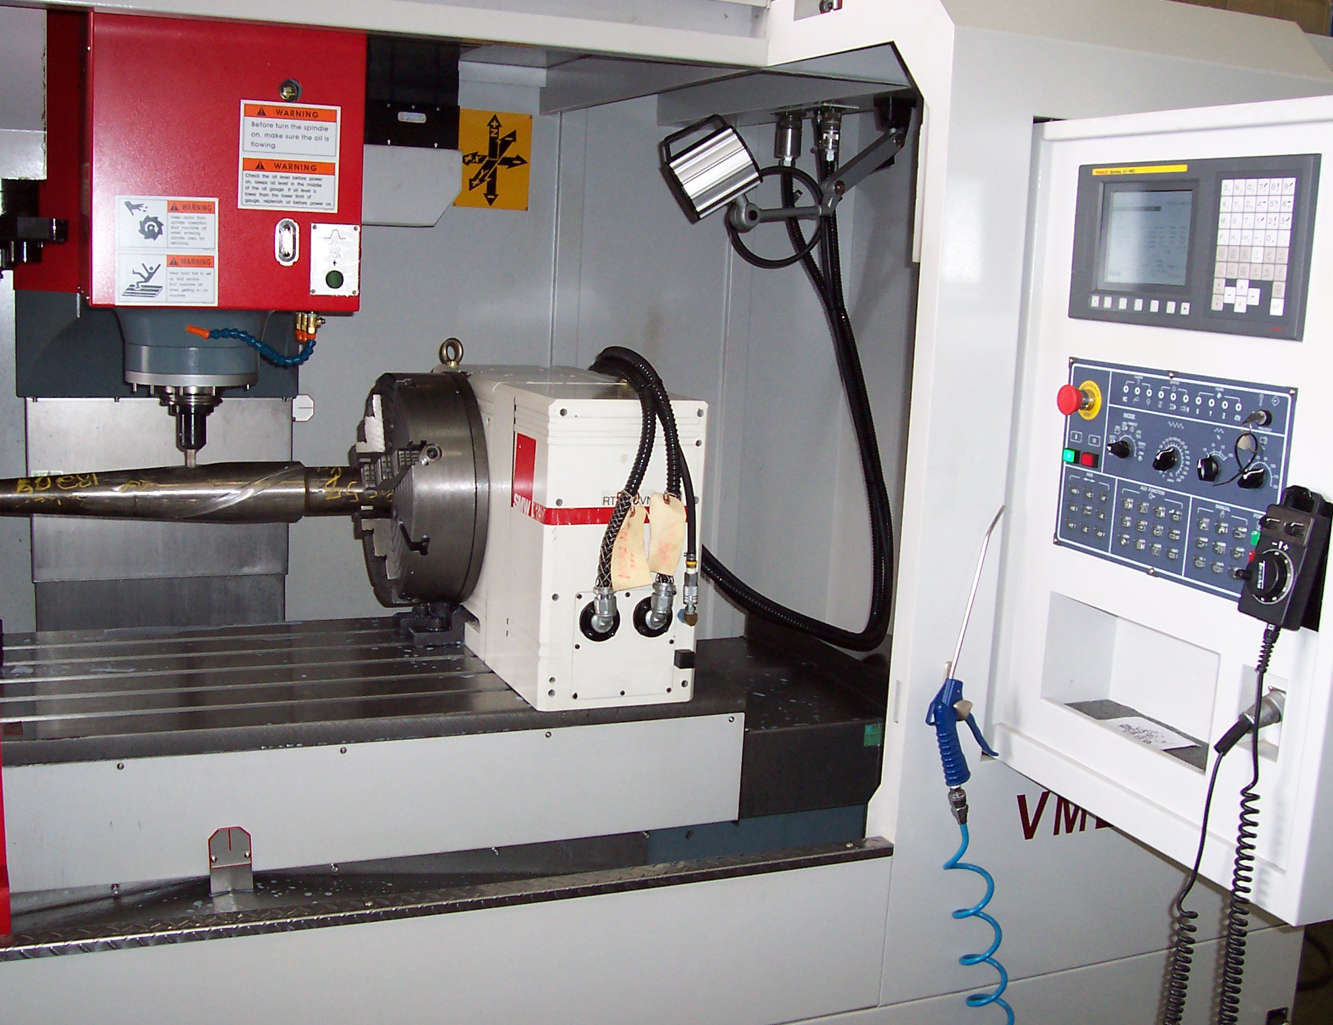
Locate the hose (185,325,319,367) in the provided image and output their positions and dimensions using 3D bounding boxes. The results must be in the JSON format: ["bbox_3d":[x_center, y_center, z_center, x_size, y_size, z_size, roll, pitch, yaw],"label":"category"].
[{"bbox_3d":[-0.619,-0.248,2.178,0.188,0.062,0.085,-1,9,-22],"label":"hose"}]

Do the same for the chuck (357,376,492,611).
[{"bbox_3d":[-0.438,-0.038,2.459,0.182,0.394,0.394,-1,9,-22],"label":"chuck"}]

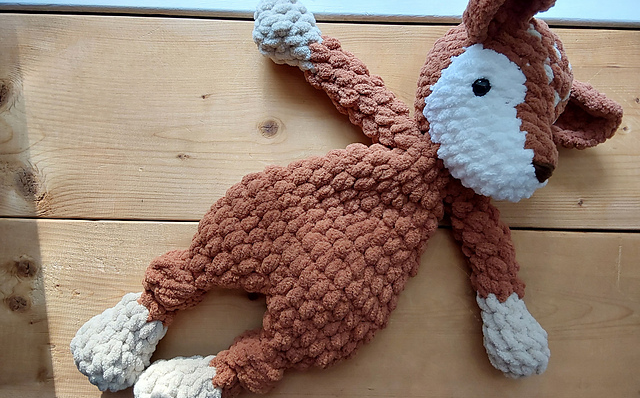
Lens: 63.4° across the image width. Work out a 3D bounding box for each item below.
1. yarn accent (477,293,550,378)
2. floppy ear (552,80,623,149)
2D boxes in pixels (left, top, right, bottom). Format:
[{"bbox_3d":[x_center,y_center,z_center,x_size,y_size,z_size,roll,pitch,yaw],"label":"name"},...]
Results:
[{"bbox_3d":[0.171,0.118,0.457,0.053,0.047,0.079,-16,89,-1],"label":"yarn accent"},{"bbox_3d":[0.220,-0.071,0.433,0.063,0.040,0.052,12,115,-7],"label":"floppy ear"}]

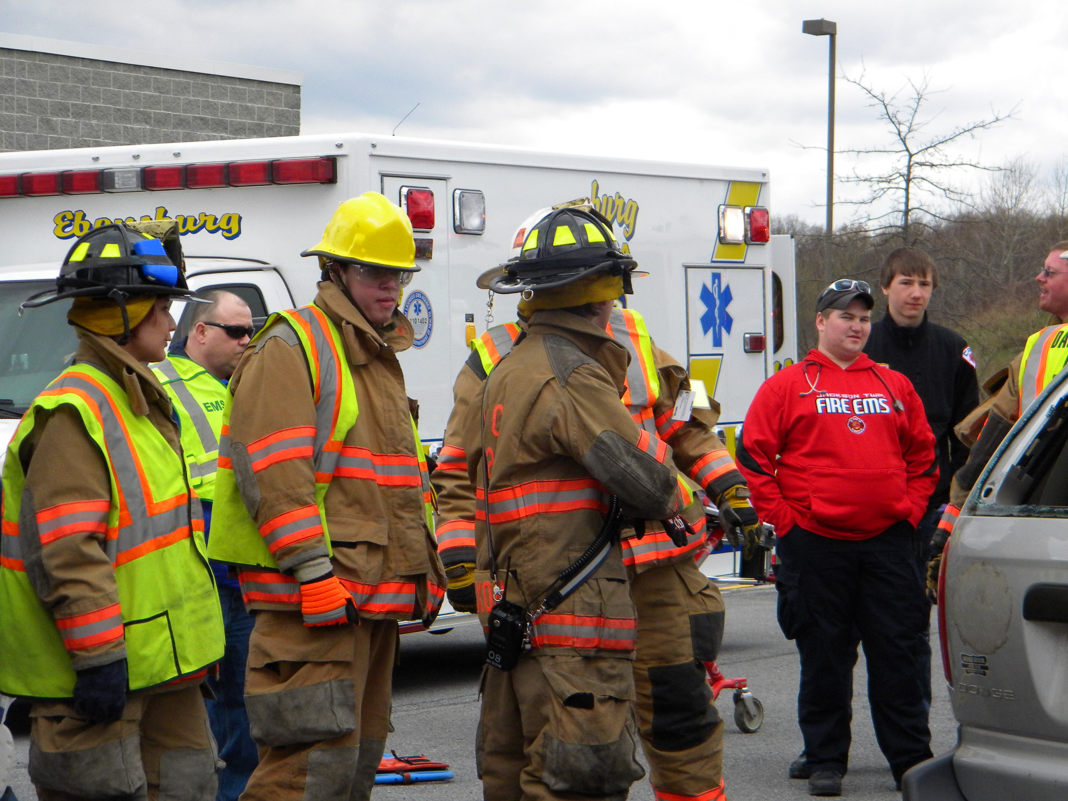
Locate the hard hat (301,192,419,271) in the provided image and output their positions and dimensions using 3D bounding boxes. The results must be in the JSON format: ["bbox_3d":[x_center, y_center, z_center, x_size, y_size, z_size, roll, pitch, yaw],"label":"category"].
[{"bbox_3d":[-0.435,-0.422,8.100,0.325,0.175,0.255,12,8,34],"label":"hard hat"}]

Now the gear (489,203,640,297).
[{"bbox_3d":[0.068,-0.357,7.600,0.290,0.220,0.400,1,2,30],"label":"gear"}]

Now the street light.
[{"bbox_3d":[5.146,-3.130,58.000,0.500,7.500,0.650,1,1,38],"label":"street light"}]

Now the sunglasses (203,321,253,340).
[{"bbox_3d":[-0.901,-0.209,9.600,0.145,0.050,0.145,7,5,40],"label":"sunglasses"}]

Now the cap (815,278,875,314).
[{"bbox_3d":[1.075,-0.362,11.200,0.180,0.135,0.260,0,-2,-25],"label":"cap"}]

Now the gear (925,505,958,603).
[{"bbox_3d":[1.198,0.451,9.500,0.130,0.280,0.120,10,1,-9],"label":"gear"}]

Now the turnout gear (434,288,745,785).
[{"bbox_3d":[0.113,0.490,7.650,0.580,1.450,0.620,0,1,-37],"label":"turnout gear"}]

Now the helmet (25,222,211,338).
[{"bbox_3d":[-0.969,-0.277,7.500,0.420,0.275,0.300,0,2,-15],"label":"helmet"}]

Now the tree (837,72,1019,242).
[{"bbox_3d":[5.060,-1.898,44.000,2.900,5.500,2.800,0,1,0],"label":"tree"}]

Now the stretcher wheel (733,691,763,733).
[{"bbox_3d":[0.875,1.272,13.200,0.055,0.165,0.150,1,1,38],"label":"stretcher wheel"}]

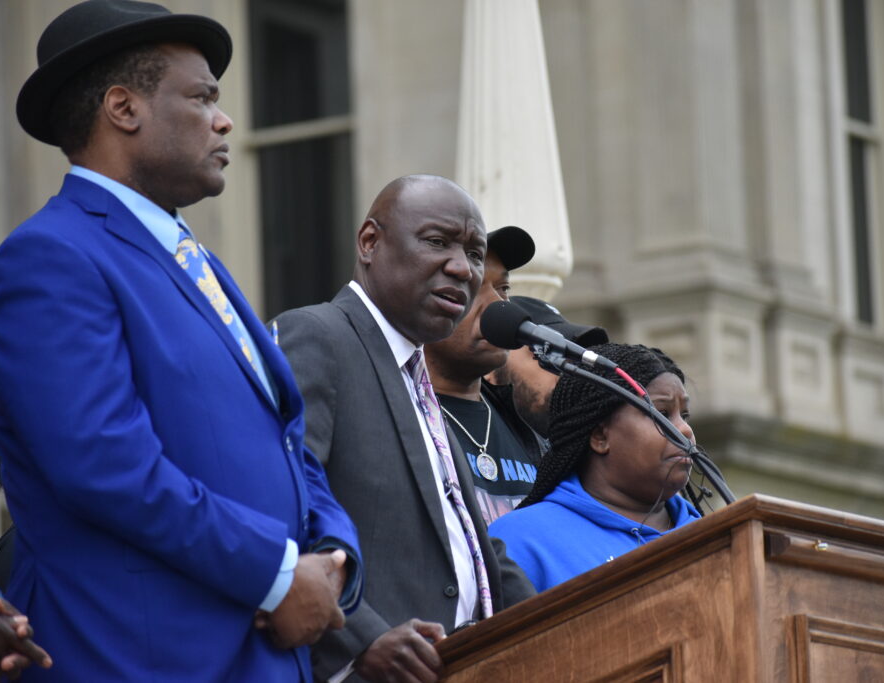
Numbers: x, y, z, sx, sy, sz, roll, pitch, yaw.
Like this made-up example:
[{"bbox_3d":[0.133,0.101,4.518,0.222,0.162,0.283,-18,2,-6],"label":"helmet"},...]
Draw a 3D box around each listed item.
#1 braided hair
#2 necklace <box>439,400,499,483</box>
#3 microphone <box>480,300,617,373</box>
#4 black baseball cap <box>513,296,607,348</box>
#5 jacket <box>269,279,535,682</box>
[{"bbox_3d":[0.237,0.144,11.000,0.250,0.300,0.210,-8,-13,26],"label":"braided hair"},{"bbox_3d":[0.019,0.127,11.100,0.150,0.190,0.160,-12,-15,41],"label":"necklace"},{"bbox_3d":[0.152,0.001,10.150,0.235,0.075,0.072,21,2,30],"label":"microphone"},{"bbox_3d":[0.147,-0.016,11.500,0.270,0.140,0.175,-3,-10,28],"label":"black baseball cap"},{"bbox_3d":[-0.051,0.277,10.350,0.400,0.760,0.560,-10,-14,34],"label":"jacket"}]

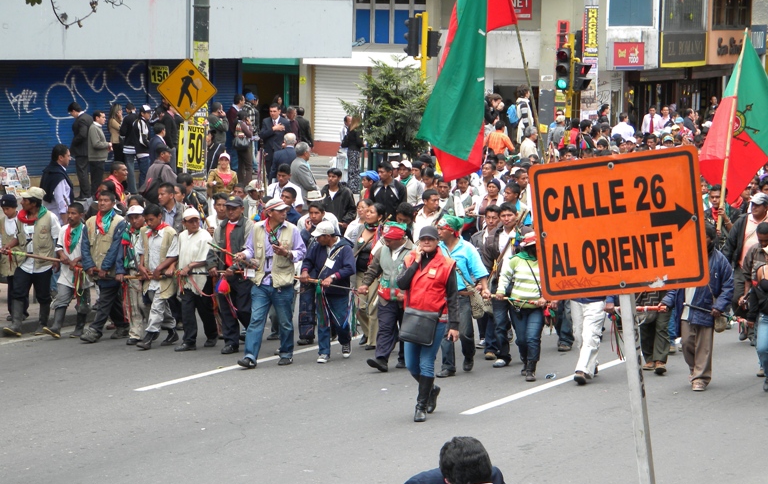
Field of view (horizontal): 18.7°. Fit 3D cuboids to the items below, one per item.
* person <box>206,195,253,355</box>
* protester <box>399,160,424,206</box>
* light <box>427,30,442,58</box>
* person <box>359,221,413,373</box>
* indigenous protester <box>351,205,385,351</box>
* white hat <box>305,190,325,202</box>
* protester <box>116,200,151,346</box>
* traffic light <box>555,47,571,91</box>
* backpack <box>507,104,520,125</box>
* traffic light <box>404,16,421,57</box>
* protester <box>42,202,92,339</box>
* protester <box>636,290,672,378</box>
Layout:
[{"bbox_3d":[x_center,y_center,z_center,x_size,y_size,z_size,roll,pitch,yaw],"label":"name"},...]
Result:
[{"bbox_3d":[-1.657,0.350,25.237,0.540,1.712,0.450,3,6,25],"label":"person"},{"bbox_3d":[0.320,-0.259,30.675,0.500,1.630,0.400,4,6,30],"label":"protester"},{"bbox_3d":[1.023,-3.985,47.000,0.280,0.510,0.250,0,6,-10],"label":"light"},{"bbox_3d":[0.046,0.558,24.193,0.600,1.548,0.550,3,6,25],"label":"person"},{"bbox_3d":[-0.128,0.368,25.792,0.480,1.605,0.420,4,7,33],"label":"indigenous protester"},{"bbox_3d":[-0.797,-0.529,27.100,0.240,0.120,0.280,3,6,27],"label":"white hat"},{"bbox_3d":[-2.736,0.367,25.550,0.500,1.547,0.450,3,6,25],"label":"protester"},{"bbox_3d":[3.256,-3.165,42.550,0.270,0.800,0.300,2,5,14],"label":"traffic light"},{"bbox_3d":[2.640,-2.579,47.500,0.220,0.460,0.300,-2,6,-30],"label":"backpack"},{"bbox_3d":[0.555,-4.136,47.000,0.280,0.780,0.260,5,7,38],"label":"traffic light"},{"bbox_3d":[-3.566,0.321,26.250,0.520,1.522,0.520,3,6,25],"label":"protester"},{"bbox_3d":[2.755,0.541,23.525,0.500,1.630,0.450,3,6,18],"label":"protester"}]

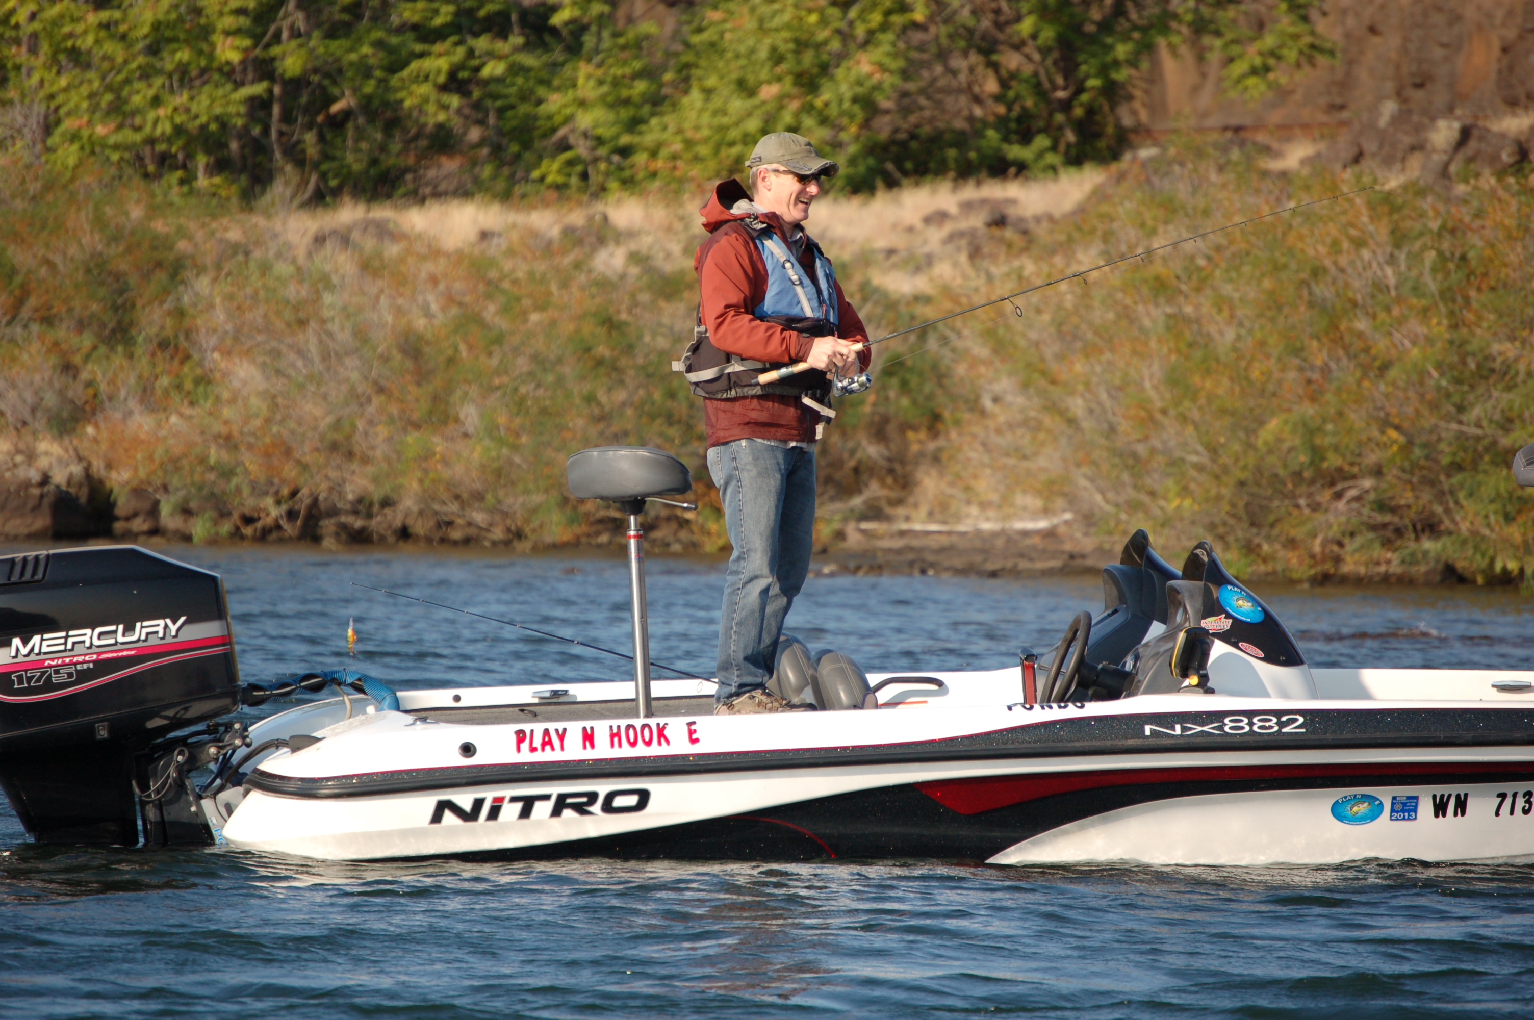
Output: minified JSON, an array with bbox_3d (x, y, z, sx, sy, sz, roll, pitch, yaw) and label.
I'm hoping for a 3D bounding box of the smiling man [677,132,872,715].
[{"bbox_3d":[0.020,-0.260,39.300,0.540,1.810,0.580,1,2,27],"label":"smiling man"}]

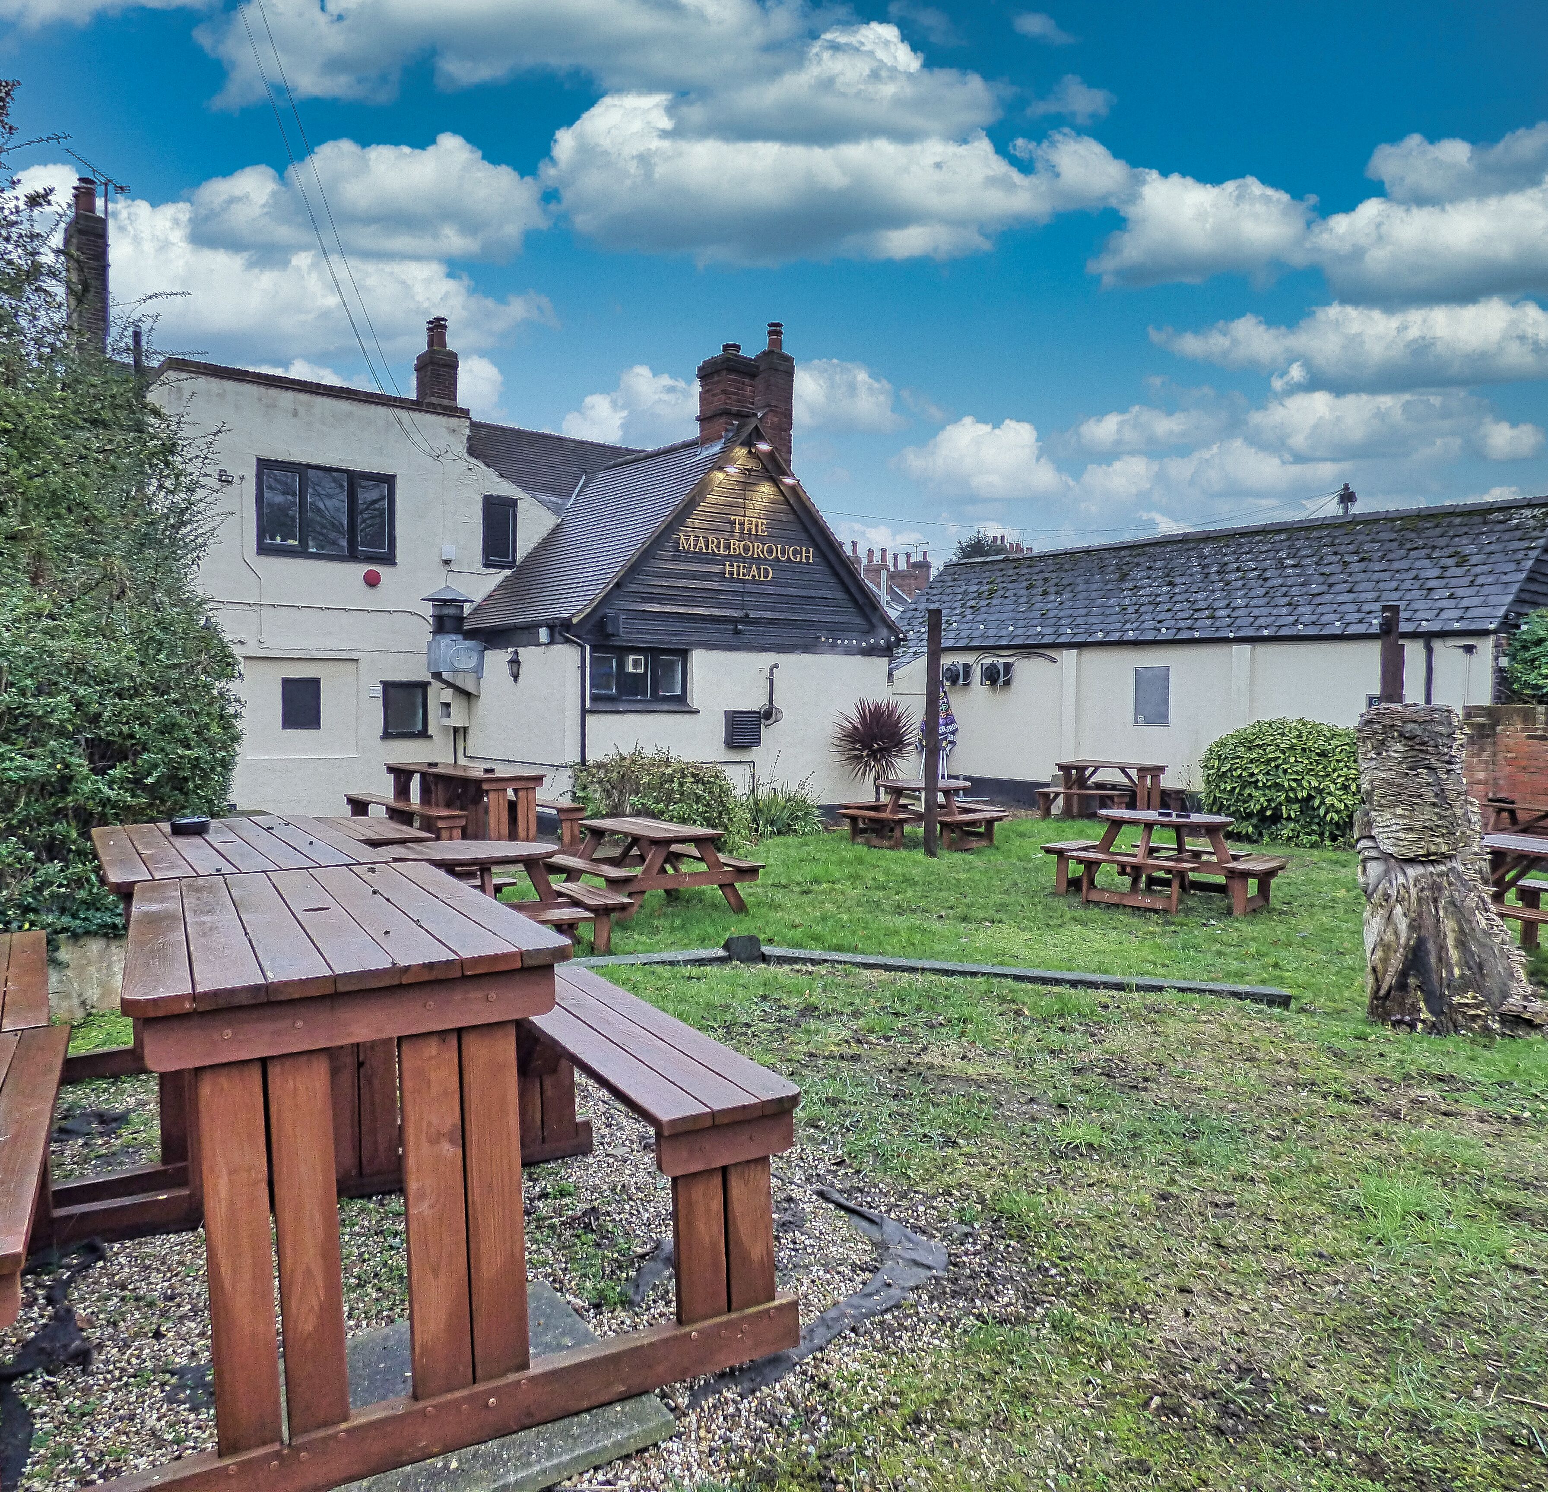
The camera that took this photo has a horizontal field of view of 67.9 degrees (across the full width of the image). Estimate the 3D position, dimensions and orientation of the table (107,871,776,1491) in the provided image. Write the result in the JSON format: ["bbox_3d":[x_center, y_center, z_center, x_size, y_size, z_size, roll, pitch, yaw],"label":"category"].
[{"bbox_3d":[-0.830,0.690,2.180,1.400,0.790,1.220,-3,3,-28],"label":"table"}]

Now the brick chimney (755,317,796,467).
[{"bbox_3d":[0.014,-6.160,20.200,0.470,2.500,0.550,-1,3,-39],"label":"brick chimney"}]

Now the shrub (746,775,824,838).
[{"bbox_3d":[0.123,0.745,13.950,0.780,0.720,0.680,-1,3,-39],"label":"shrub"}]

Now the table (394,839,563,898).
[{"bbox_3d":[-1.992,1.057,7.710,1.830,0.730,1.830,-1,2,-29],"label":"table"}]

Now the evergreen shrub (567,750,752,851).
[{"bbox_3d":[-1.199,0.579,12.400,1.850,1.080,1.050,-1,3,-39],"label":"evergreen shrub"}]

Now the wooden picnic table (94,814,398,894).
[{"bbox_3d":[-1.627,0.694,3.452,0.668,0.812,1.227,-2,4,-32],"label":"wooden picnic table"}]

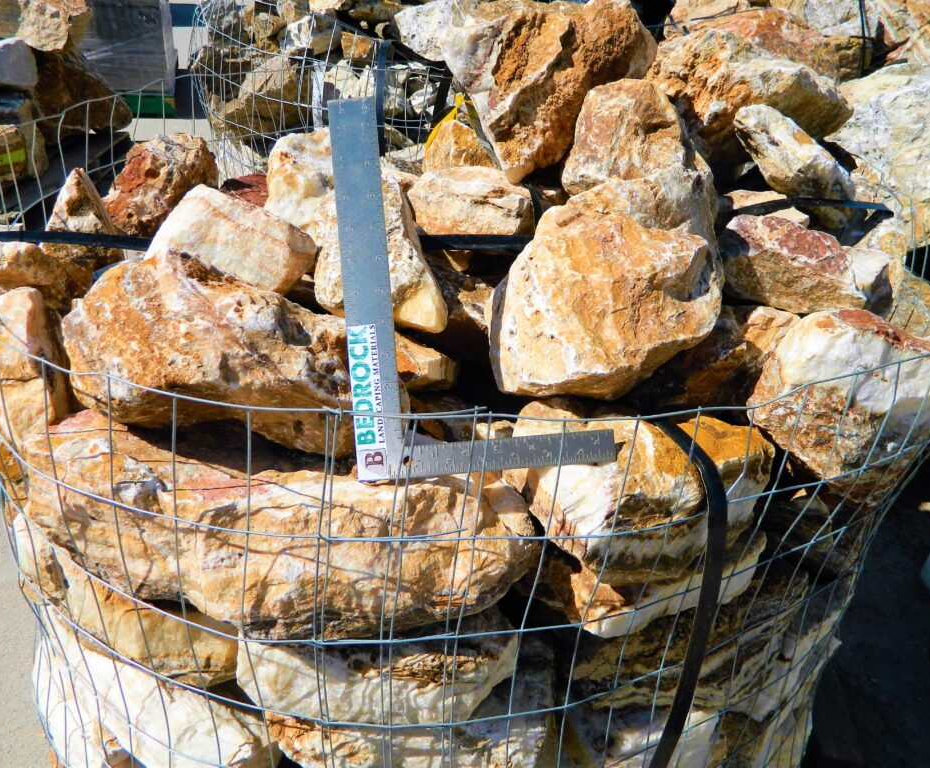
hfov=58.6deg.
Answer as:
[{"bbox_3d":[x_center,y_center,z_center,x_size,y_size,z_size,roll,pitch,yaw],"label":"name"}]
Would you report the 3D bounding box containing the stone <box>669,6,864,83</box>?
[{"bbox_3d":[0.544,-0.602,1.500,0.335,0.140,0.220,4,33,0],"label":"stone"}]

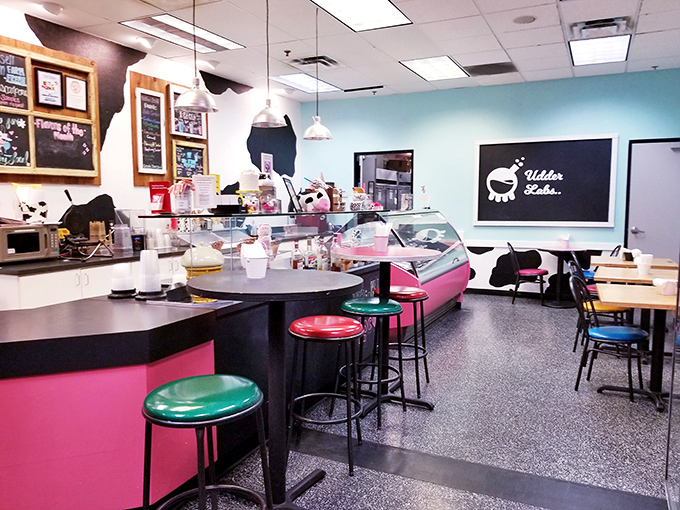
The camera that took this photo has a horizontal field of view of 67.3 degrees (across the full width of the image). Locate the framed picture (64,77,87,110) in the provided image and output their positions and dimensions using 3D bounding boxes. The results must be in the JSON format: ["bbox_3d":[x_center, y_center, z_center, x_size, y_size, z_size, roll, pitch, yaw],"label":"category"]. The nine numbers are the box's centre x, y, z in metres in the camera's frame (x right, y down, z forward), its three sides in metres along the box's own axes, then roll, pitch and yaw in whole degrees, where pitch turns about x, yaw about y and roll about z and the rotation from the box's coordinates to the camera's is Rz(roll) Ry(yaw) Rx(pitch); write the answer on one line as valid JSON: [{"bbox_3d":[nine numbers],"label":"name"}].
[{"bbox_3d":[-2.648,-1.618,5.123,0.025,0.320,0.240,3,7,27],"label":"framed picture"}]

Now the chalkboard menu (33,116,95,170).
[{"bbox_3d":[-2.564,-1.023,4.792,0.030,0.445,0.590,3,7,26],"label":"chalkboard menu"}]

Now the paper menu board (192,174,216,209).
[{"bbox_3d":[-0.842,-0.394,3.175,0.150,0.212,0.020,-3,7,-27],"label":"paper menu board"}]

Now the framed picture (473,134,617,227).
[{"bbox_3d":[2.839,-1.022,7.201,1.860,1.245,0.045,3,7,26],"label":"framed picture"}]

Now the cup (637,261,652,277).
[{"bbox_3d":[2.799,0.130,4.700,0.115,0.110,0.115,3,7,26],"label":"cup"}]

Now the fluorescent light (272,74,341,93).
[{"bbox_3d":[-0.442,-2.450,7.266,0.600,0.070,1.210,3,7,26],"label":"fluorescent light"}]

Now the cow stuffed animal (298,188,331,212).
[{"bbox_3d":[-0.204,-0.442,4.144,0.220,0.190,0.205,-5,8,-43],"label":"cow stuffed animal"}]

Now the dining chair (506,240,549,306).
[{"bbox_3d":[2.579,0.260,7.013,0.515,0.850,0.420,3,6,22],"label":"dining chair"}]

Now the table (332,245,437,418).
[{"bbox_3d":[0.320,0.501,3.571,0.755,1.068,0.755,0,6,0],"label":"table"}]

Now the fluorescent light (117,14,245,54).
[{"bbox_3d":[-1.506,-2.192,5.075,0.600,0.070,1.210,3,7,26],"label":"fluorescent light"}]

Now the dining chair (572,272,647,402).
[{"bbox_3d":[2.014,0.590,3.799,0.515,0.850,0.415,4,7,33],"label":"dining chair"}]

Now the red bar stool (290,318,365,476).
[{"bbox_3d":[-0.063,0.728,2.746,0.410,0.780,0.410,1,6,10],"label":"red bar stool"}]

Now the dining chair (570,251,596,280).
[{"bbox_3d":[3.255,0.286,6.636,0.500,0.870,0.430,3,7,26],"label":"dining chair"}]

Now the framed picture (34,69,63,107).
[{"bbox_3d":[-2.632,-1.503,4.634,0.025,0.330,0.265,3,7,26],"label":"framed picture"}]

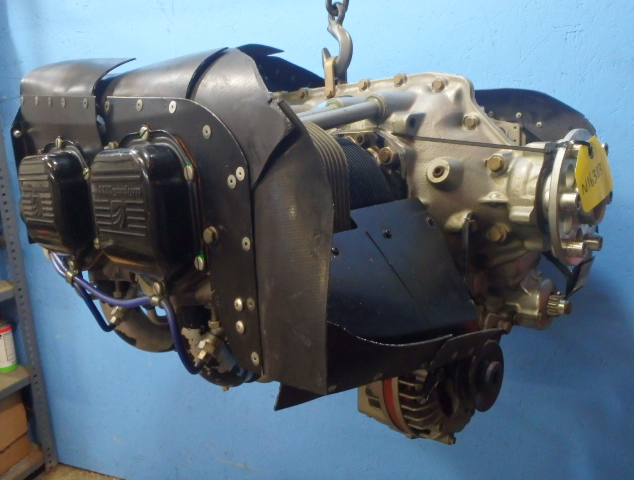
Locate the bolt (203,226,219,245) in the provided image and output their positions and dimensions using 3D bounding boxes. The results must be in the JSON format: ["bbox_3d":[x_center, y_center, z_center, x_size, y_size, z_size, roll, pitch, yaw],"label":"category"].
[{"bbox_3d":[-0.090,-0.004,0.440,0.015,0.015,0.008,6,14,42],"label":"bolt"}]

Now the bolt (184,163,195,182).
[{"bbox_3d":[-0.098,-0.052,0.396,0.011,0.011,0.006,6,12,42],"label":"bolt"}]

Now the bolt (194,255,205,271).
[{"bbox_3d":[-0.099,0.019,0.434,0.012,0.012,0.006,6,14,42],"label":"bolt"}]

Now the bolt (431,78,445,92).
[{"bbox_3d":[0.148,-0.188,0.631,0.016,0.016,0.010,6,12,42],"label":"bolt"}]

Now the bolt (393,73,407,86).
[{"bbox_3d":[0.107,-0.207,0.668,0.015,0.015,0.010,6,12,42],"label":"bolt"}]

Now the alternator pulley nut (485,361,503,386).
[{"bbox_3d":[0.177,0.133,0.517,0.010,0.025,0.025,6,12,43],"label":"alternator pulley nut"}]

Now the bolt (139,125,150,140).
[{"bbox_3d":[-0.153,-0.095,0.459,0.012,0.012,0.007,6,14,42],"label":"bolt"}]

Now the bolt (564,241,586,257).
[{"bbox_3d":[0.265,0.009,0.535,0.020,0.016,0.016,6,12,42],"label":"bolt"}]

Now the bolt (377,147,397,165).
[{"bbox_3d":[0.088,-0.106,0.648,0.019,0.019,0.012,6,12,42],"label":"bolt"}]

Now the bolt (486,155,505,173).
[{"bbox_3d":[0.190,-0.081,0.550,0.018,0.018,0.010,6,14,42],"label":"bolt"}]

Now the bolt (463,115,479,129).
[{"bbox_3d":[0.181,-0.139,0.605,0.017,0.017,0.010,6,12,42],"label":"bolt"}]

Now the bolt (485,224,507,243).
[{"bbox_3d":[0.204,-0.008,0.588,0.018,0.018,0.014,6,12,42],"label":"bolt"}]

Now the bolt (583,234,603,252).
[{"bbox_3d":[0.315,0.004,0.590,0.017,0.017,0.017,6,14,42],"label":"bolt"}]

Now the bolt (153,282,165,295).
[{"bbox_3d":[-0.137,0.042,0.450,0.011,0.011,0.006,6,12,42],"label":"bolt"}]

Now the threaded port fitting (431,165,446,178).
[{"bbox_3d":[0.135,-0.076,0.574,0.014,0.014,0.008,6,-4,43],"label":"threaded port fitting"}]

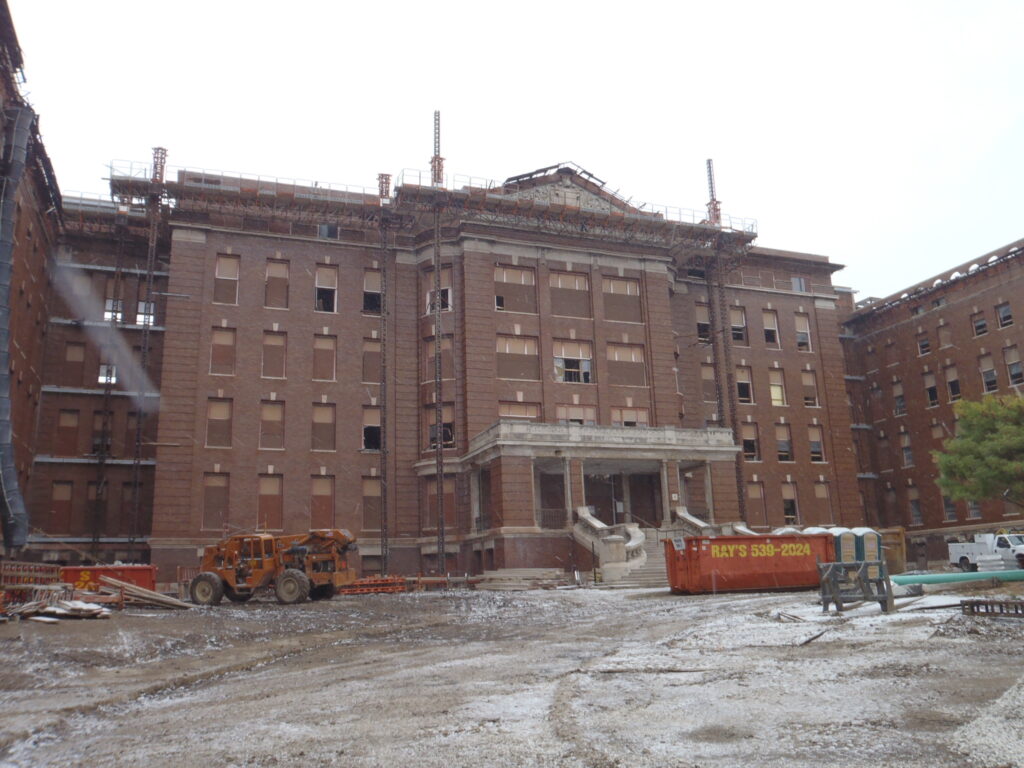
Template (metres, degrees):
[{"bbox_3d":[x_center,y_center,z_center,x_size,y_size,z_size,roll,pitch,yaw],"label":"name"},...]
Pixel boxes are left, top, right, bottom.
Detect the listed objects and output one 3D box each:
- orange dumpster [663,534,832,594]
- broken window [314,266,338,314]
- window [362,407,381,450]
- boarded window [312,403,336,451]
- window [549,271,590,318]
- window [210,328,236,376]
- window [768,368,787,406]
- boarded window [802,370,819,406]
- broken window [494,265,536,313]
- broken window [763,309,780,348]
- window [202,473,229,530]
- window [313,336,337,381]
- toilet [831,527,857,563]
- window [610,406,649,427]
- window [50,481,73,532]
[{"bbox_3d":[9.982,7.548,34.767,6.450,2.179,2.440,1,-14,-11],"label":"orange dumpster"},{"bbox_3d":[-9.995,-5.140,44.829,1.126,2.714,0.170,3,-15,-20],"label":"broken window"},{"bbox_3d":[-7.542,2.456,45.039,1.211,2.562,0.160,3,-15,-20],"label":"window"},{"bbox_3d":[-10.006,2.319,44.138,1.211,2.562,0.160,3,-15,-20],"label":"boarded window"},{"bbox_3d":[3.337,-5.013,47.143,2.445,2.714,0.170,3,-15,-20],"label":"window"},{"bbox_3d":[-16.640,-1.841,47.803,1.396,2.855,0.200,3,-15,-21],"label":"window"},{"bbox_3d":[17.340,0.261,54.052,1.126,2.483,0.170,3,-15,-20],"label":"window"},{"bbox_3d":[19.740,0.399,54.947,1.126,2.483,0.170,3,-15,-20],"label":"boarded window"},{"bbox_3d":[0.304,-5.920,52.217,2.805,3.150,0.200,3,-15,-21],"label":"broken window"},{"bbox_3d":[19.746,-4.098,62.987,1.350,3.085,0.200,3,-15,-20],"label":"broken window"},{"bbox_3d":[-14.424,5.744,40.345,1.126,2.726,0.170,3,-15,-20],"label":"window"},{"bbox_3d":[-11.220,-1.528,49.842,1.396,2.855,0.200,3,-15,-21],"label":"window"},{"bbox_3d":[14.406,7.659,36.816,1.120,2.320,1.180,3,-14,-18],"label":"toilet"},{"bbox_3d":[7.675,2.902,53.367,2.758,2.802,0.200,3,-15,-20],"label":"window"},{"bbox_3d":[-22.462,6.213,41.342,0.947,2.637,0.170,3,-15,-20],"label":"window"}]

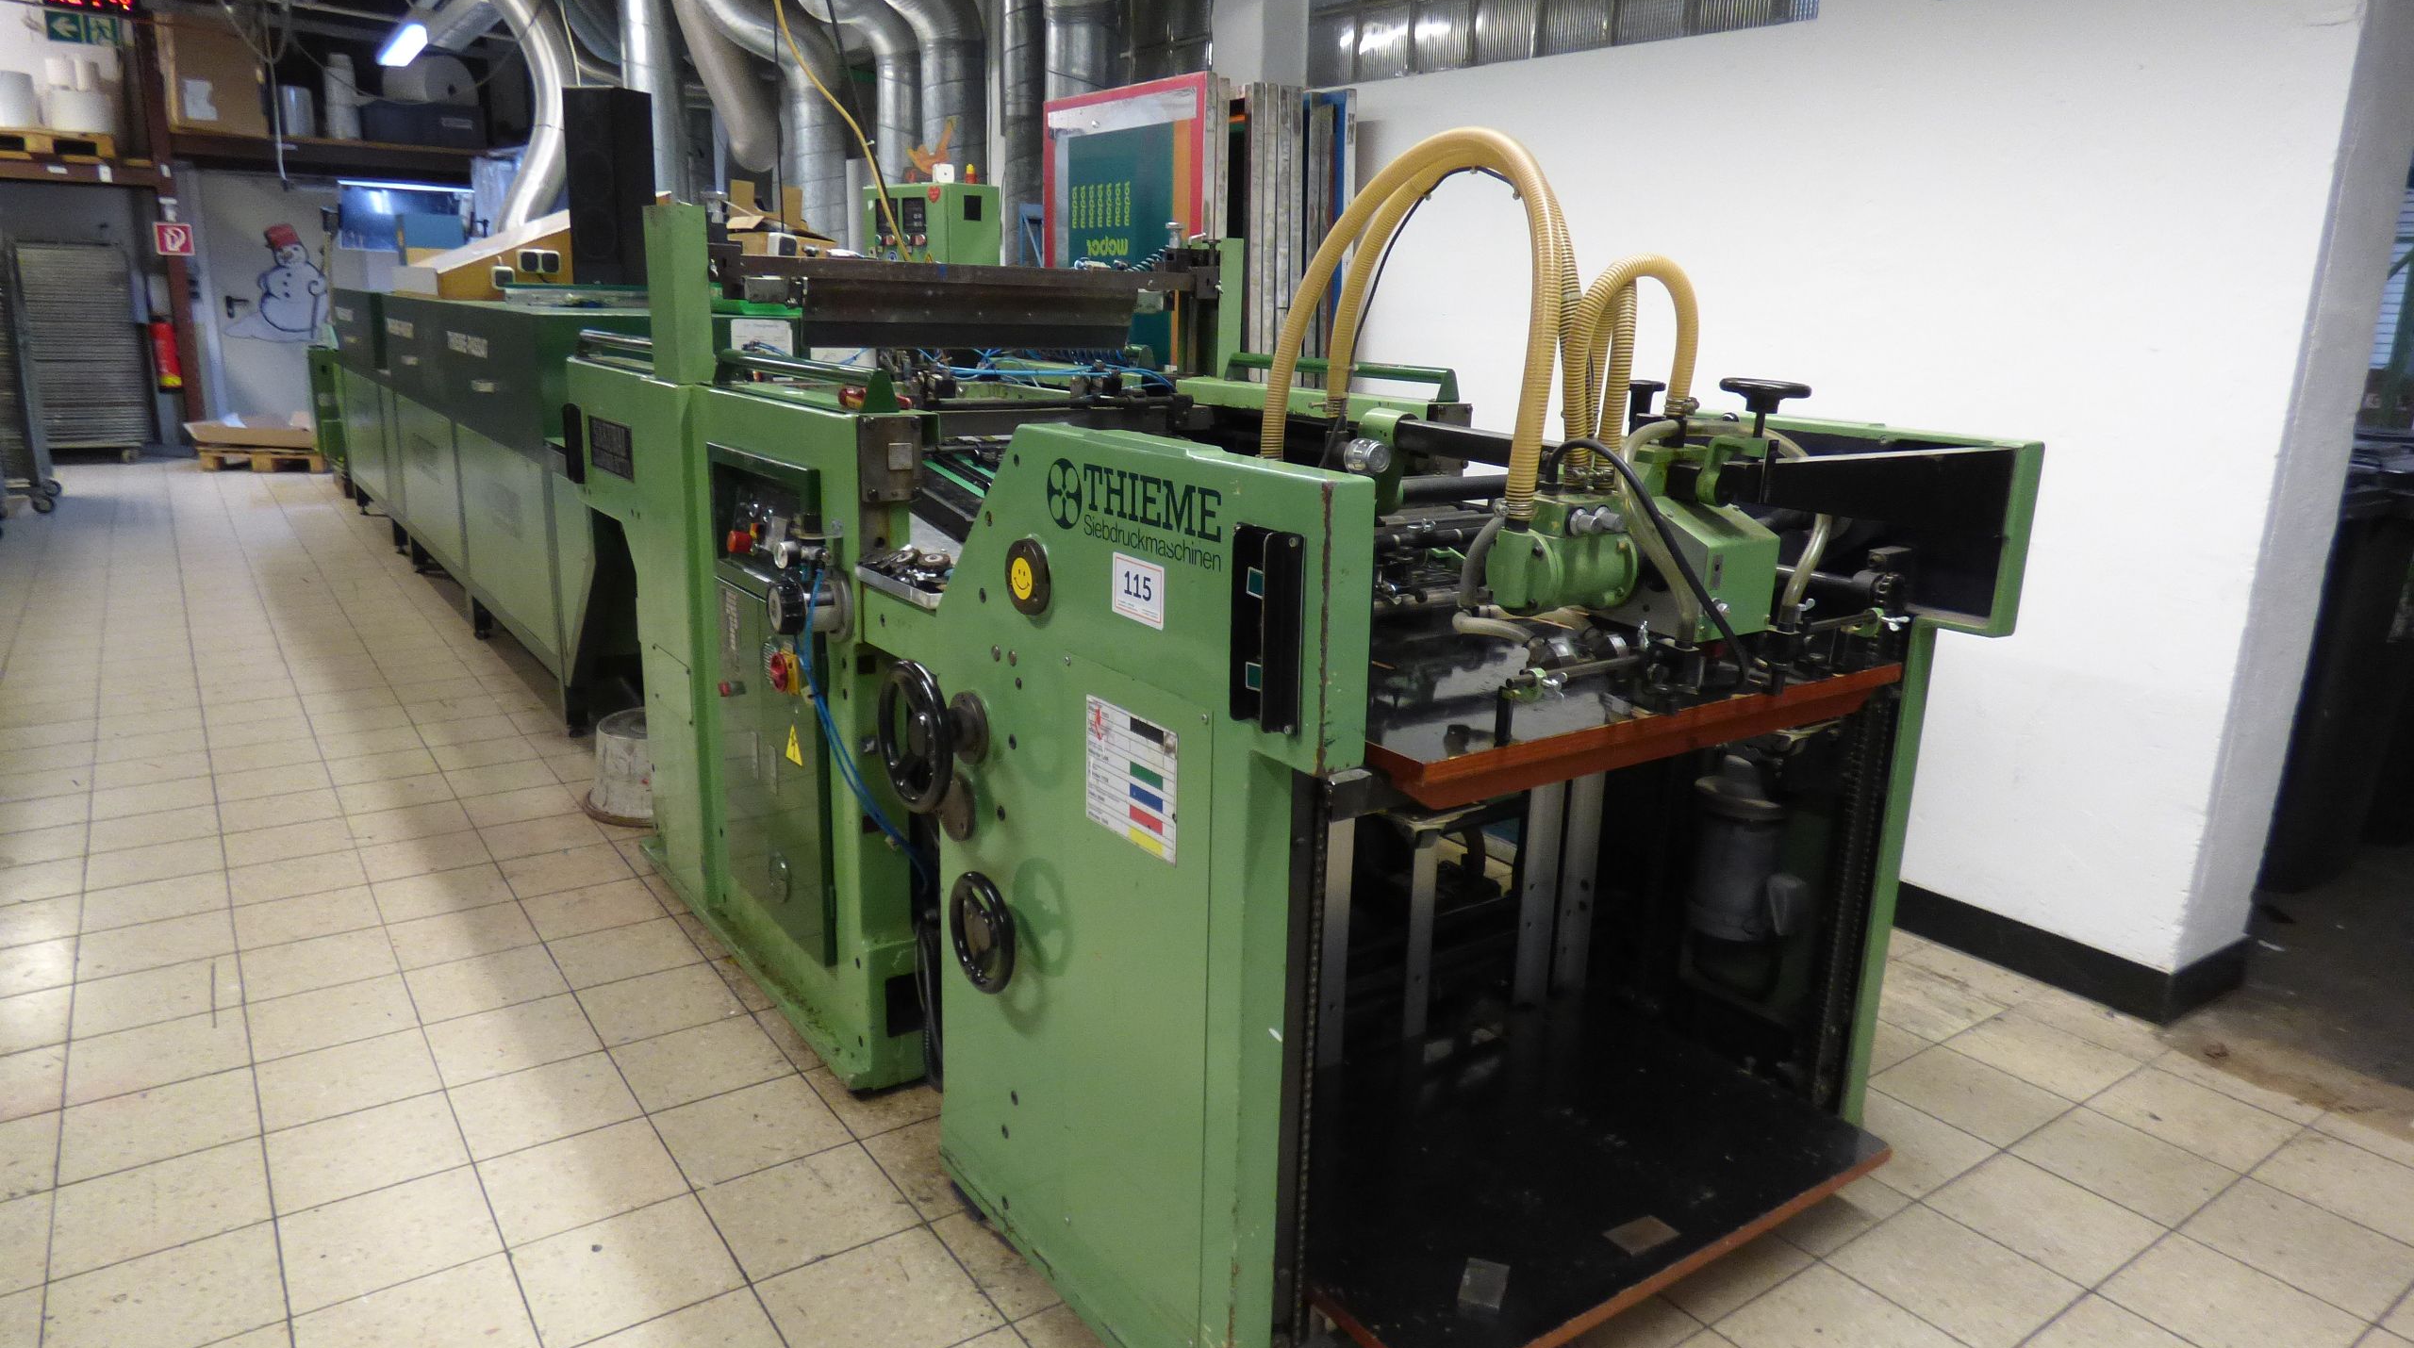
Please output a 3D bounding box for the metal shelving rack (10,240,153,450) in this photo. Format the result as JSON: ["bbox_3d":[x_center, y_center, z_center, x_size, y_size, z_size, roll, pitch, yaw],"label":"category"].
[{"bbox_3d":[-7.913,-2.259,9.766,0.800,1.470,0.800,-9,19,-35],"label":"metal shelving rack"}]

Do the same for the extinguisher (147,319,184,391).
[{"bbox_3d":[-7.521,-2.299,10.088,0.170,0.510,0.170,-9,19,-35],"label":"extinguisher"}]

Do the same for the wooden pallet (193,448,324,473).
[{"bbox_3d":[-6.646,-1.587,9.984,0.800,0.144,1.100,-4,16,-22],"label":"wooden pallet"}]

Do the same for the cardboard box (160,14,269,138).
[{"bbox_3d":[-7.170,-4.311,10.163,0.580,0.790,0.500,-9,19,-35],"label":"cardboard box"}]

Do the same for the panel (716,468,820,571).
[{"bbox_3d":[-0.774,-0.268,2.500,0.100,0.220,0.450,-9,19,-35],"label":"panel"}]

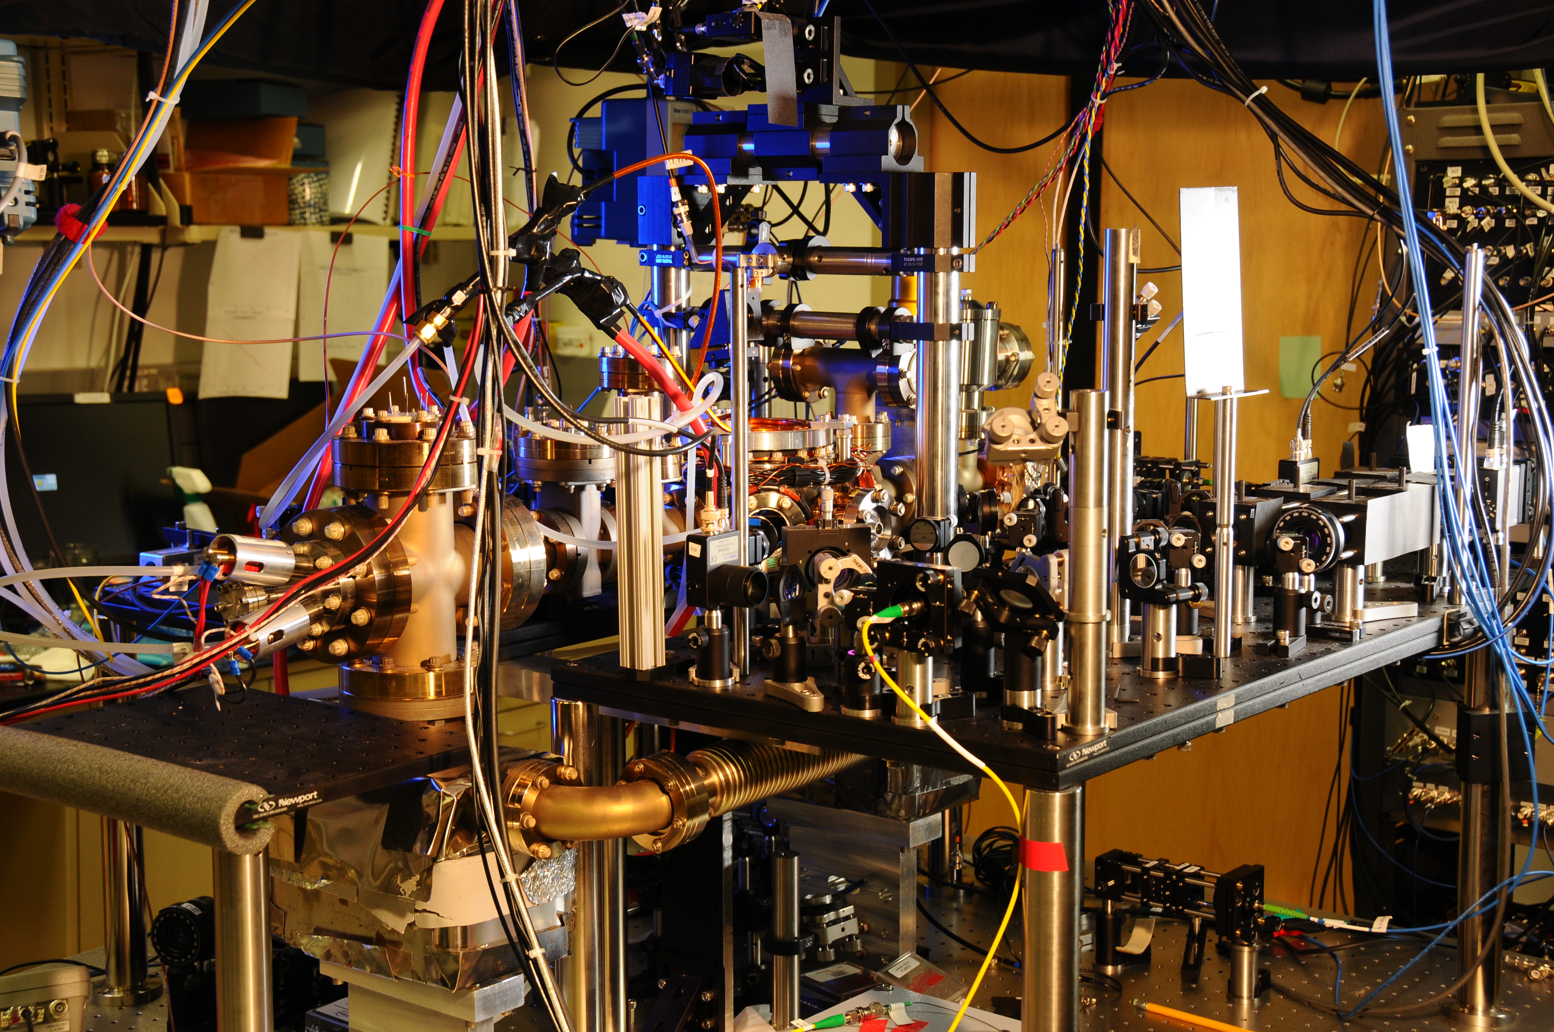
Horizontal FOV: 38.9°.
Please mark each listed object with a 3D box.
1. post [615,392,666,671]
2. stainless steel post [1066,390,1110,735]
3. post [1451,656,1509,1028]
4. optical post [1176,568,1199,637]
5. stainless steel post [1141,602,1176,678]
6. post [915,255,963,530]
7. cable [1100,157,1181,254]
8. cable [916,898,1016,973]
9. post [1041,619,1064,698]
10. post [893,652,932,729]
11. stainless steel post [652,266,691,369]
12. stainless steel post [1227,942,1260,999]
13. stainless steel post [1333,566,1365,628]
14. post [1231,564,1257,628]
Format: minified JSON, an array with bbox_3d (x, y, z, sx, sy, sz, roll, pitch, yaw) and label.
[{"bbox_3d":[-0.102,0.011,1.655,0.026,0.206,0.026,6,10,39],"label":"post"},{"bbox_3d":[0.205,0.031,1.437,0.030,0.224,0.030,0,8,0],"label":"stainless steel post"},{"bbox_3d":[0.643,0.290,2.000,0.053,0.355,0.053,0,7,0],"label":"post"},{"bbox_3d":[0.323,0.071,1.740,0.024,0.061,0.024,0,8,0],"label":"optical post"},{"bbox_3d":[0.283,0.091,1.626,0.029,0.052,0.029,0,8,0],"label":"stainless steel post"},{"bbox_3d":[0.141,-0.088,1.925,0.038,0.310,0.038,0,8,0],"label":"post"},{"bbox_3d":[0.339,-0.289,2.050,0.078,0.092,0.030,0,8,0],"label":"cable"},{"bbox_3d":[0.189,0.425,2.274,0.035,0.014,0.220,-3,8,-22],"label":"cable"},{"bbox_3d":[0.194,0.097,1.583,0.028,0.052,0.028,0,8,0],"label":"post"},{"bbox_3d":[0.095,0.118,1.512,0.030,0.052,0.030,0,7,0],"label":"post"},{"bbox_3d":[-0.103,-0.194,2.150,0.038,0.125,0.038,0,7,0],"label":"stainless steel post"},{"bbox_3d":[0.442,0.431,2.075,0.030,0.052,0.030,0,7,0],"label":"stainless steel post"},{"bbox_3d":[0.494,0.068,1.895,0.028,0.053,0.028,0,7,0],"label":"stainless steel post"},{"bbox_3d":[0.389,0.062,1.848,0.028,0.050,0.028,0,8,0],"label":"post"}]

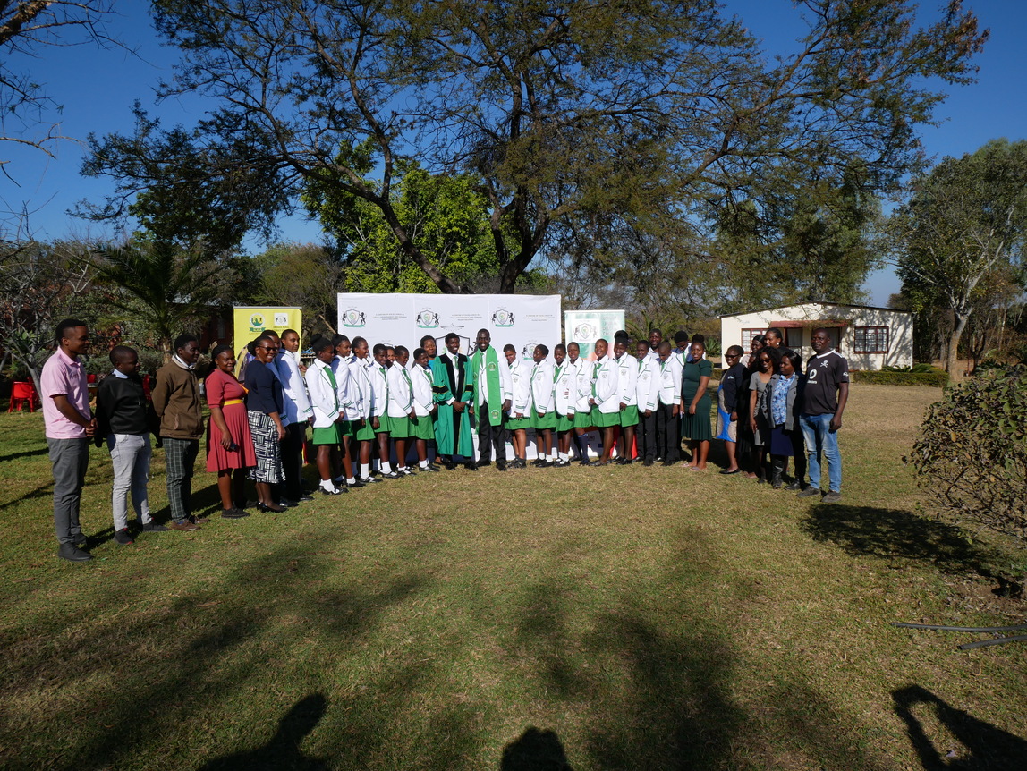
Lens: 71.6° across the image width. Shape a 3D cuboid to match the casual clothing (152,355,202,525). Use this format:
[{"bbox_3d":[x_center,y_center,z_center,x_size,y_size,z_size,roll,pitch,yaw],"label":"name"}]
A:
[{"bbox_3d":[-2.917,0.485,6.160,0.360,1.471,0.490,1,3,12],"label":"casual clothing"}]

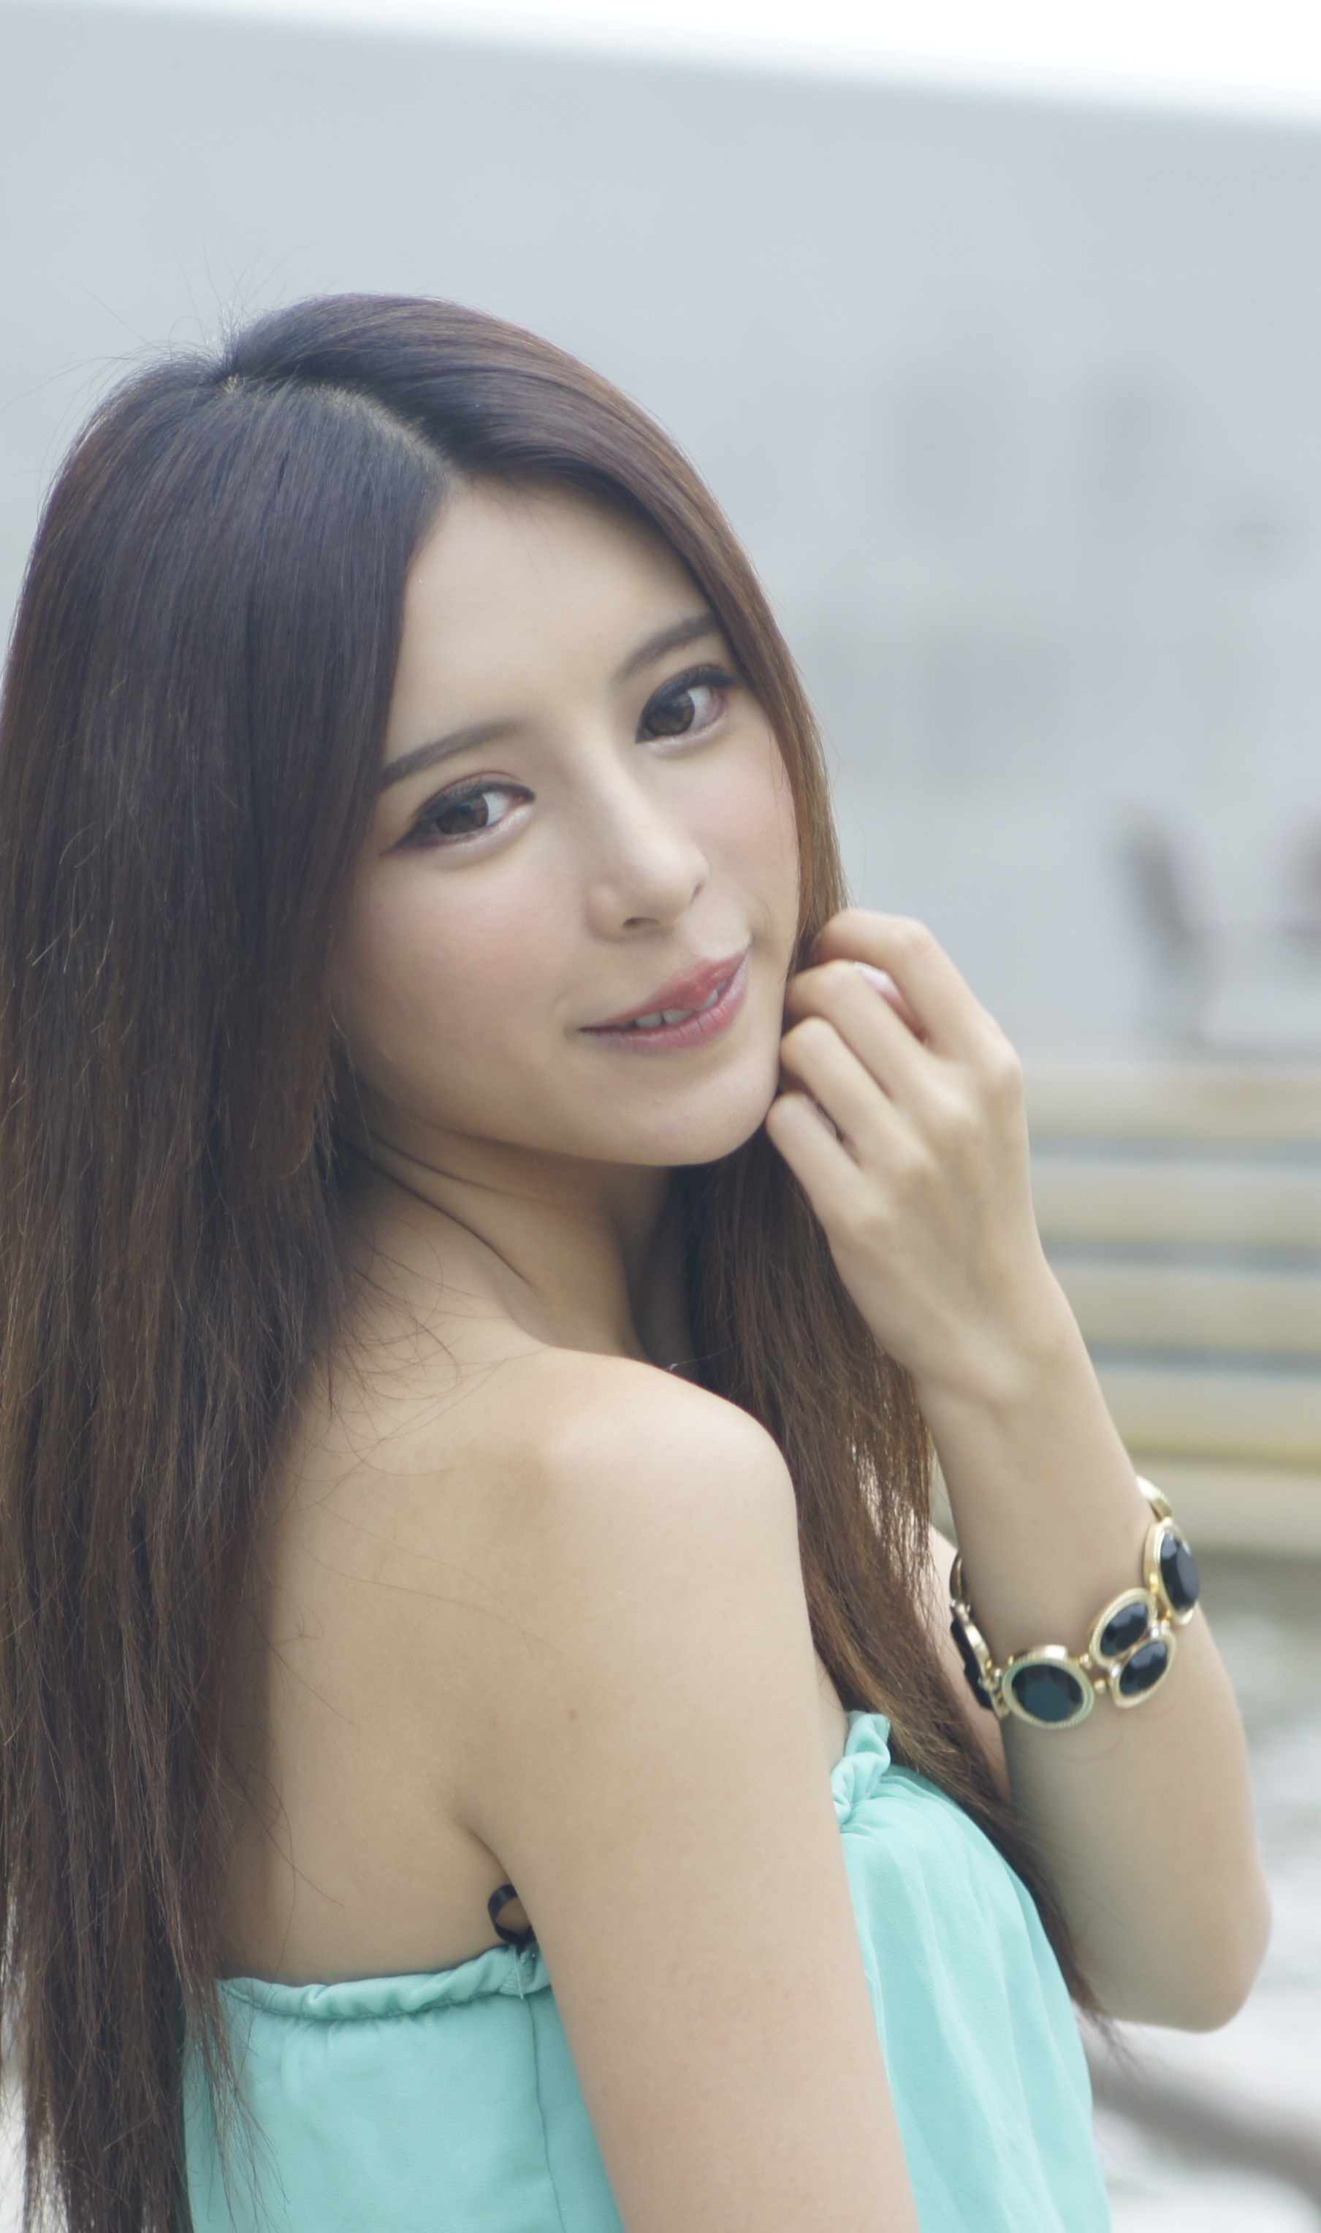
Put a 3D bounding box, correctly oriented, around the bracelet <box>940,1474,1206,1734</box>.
[{"bbox_3d":[0.105,0.119,2.600,0.062,0.033,0.063,-9,40,8],"label":"bracelet"}]

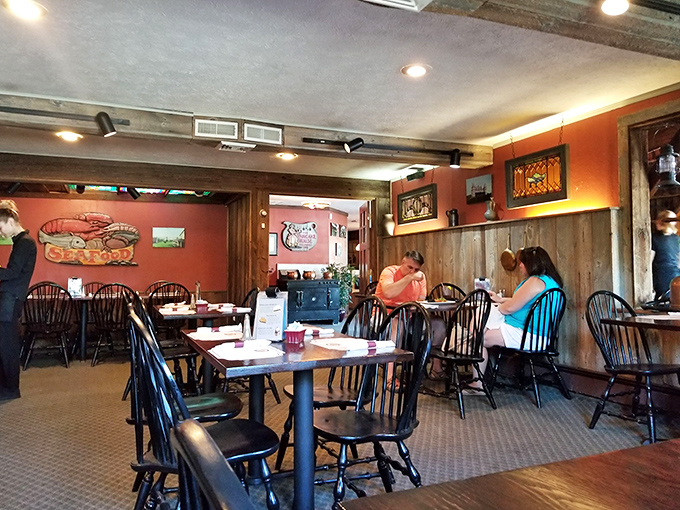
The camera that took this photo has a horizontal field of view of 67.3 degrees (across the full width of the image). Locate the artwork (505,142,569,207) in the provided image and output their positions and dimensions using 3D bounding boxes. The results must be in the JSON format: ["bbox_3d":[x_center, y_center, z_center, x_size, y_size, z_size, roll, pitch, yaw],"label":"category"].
[{"bbox_3d":[1.897,-0.739,4.964,0.050,0.495,0.800,0,-2,-23],"label":"artwork"}]

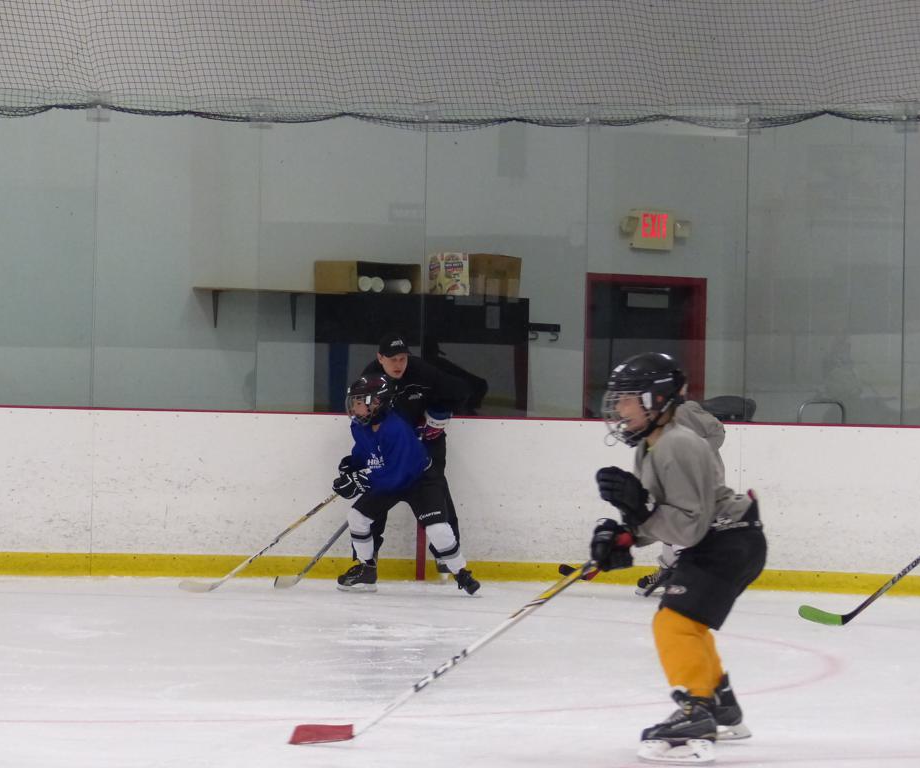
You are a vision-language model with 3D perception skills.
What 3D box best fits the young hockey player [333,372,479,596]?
[{"bbox_3d":[-0.346,0.616,23.600,0.710,1.390,0.600,1,0,-33],"label":"young hockey player"}]

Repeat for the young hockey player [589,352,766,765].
[{"bbox_3d":[0.750,0.582,12.950,0.620,1.390,0.520,1,0,-10],"label":"young hockey player"}]

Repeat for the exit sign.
[{"bbox_3d":[1.457,-1.161,28.200,0.350,0.285,0.080,1,0,-34],"label":"exit sign"}]

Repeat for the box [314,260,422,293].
[{"bbox_3d":[-0.658,-0.771,26.800,0.570,0.225,0.460,1,0,-36],"label":"box"}]

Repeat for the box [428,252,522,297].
[{"bbox_3d":[0.113,-0.797,27.200,0.570,0.300,0.370,1,0,-36],"label":"box"}]

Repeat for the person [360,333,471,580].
[{"bbox_3d":[-0.291,0.496,24.500,0.600,1.640,0.520,1,0,25],"label":"person"}]

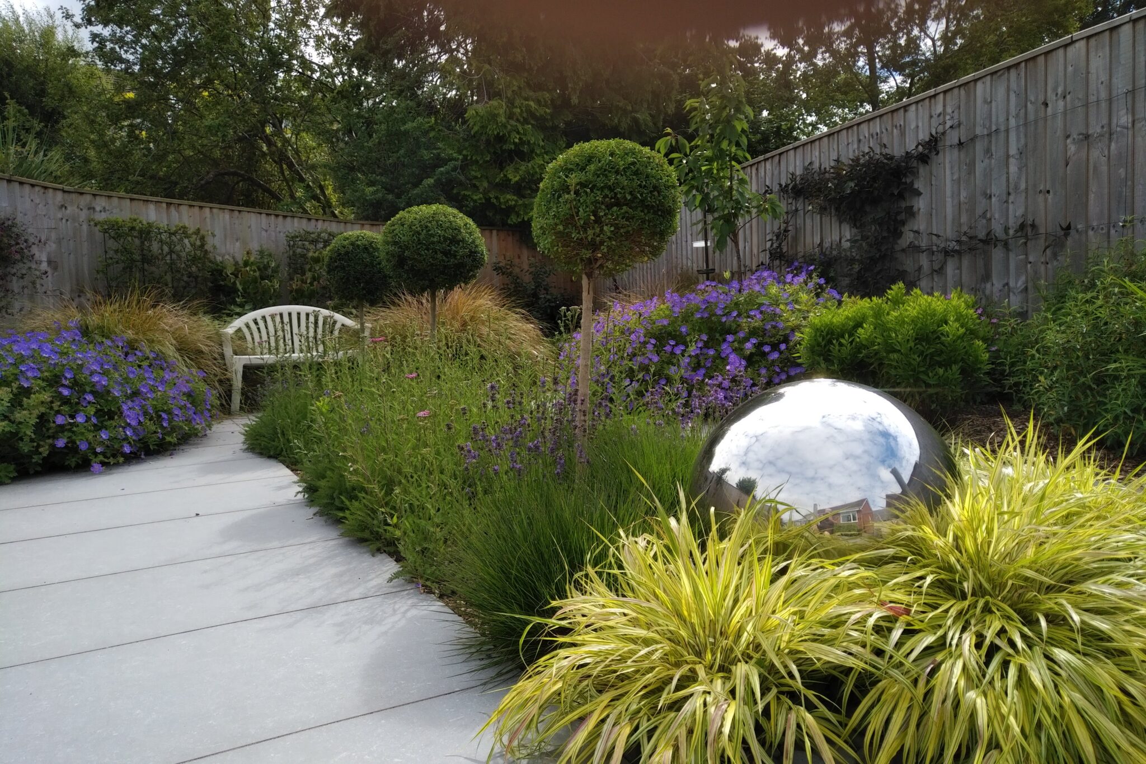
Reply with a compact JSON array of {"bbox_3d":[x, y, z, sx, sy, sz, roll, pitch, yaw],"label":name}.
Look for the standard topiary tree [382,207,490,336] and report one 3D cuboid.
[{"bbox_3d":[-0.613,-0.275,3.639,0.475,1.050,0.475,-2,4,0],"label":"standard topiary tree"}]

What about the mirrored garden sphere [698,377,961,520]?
[{"bbox_3d":[0.532,0.270,1.698,0.557,0.557,0.557,-2,4,0],"label":"mirrored garden sphere"}]

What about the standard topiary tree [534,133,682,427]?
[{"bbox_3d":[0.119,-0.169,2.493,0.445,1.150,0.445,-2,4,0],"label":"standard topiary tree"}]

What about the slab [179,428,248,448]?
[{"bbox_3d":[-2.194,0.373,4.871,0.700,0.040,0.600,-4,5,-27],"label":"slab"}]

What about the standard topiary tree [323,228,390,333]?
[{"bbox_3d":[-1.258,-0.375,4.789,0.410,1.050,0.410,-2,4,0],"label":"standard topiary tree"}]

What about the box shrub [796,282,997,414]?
[{"bbox_3d":[1.744,-0.179,4.300,1.050,0.710,0.900,-2,4,0],"label":"box shrub"}]

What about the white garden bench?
[{"bbox_3d":[-2.337,-0.226,6.750,1.180,0.840,0.600,-3,5,-21],"label":"white garden bench"}]

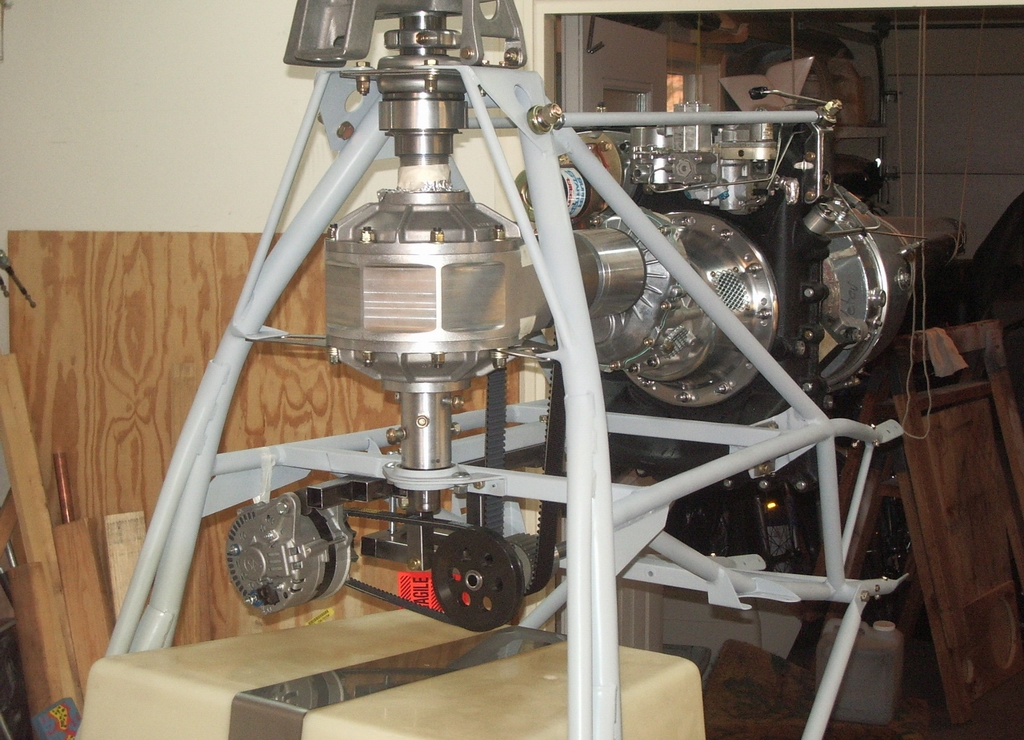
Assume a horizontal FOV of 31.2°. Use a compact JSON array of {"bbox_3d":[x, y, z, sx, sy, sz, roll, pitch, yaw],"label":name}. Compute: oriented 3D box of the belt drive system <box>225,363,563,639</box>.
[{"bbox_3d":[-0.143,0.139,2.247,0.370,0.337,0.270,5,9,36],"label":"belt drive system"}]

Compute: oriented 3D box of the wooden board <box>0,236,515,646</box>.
[{"bbox_3d":[-0.580,0.349,4.173,1.220,1.320,0.015,1,4,13],"label":"wooden board"}]

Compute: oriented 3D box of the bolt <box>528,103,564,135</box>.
[{"bbox_3d":[0.036,-0.271,1.980,0.037,0.030,0.030,-23,-8,36],"label":"bolt"}]

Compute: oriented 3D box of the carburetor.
[{"bbox_3d":[0.261,-0.290,2.500,0.140,0.145,0.170,5,9,36],"label":"carburetor"}]

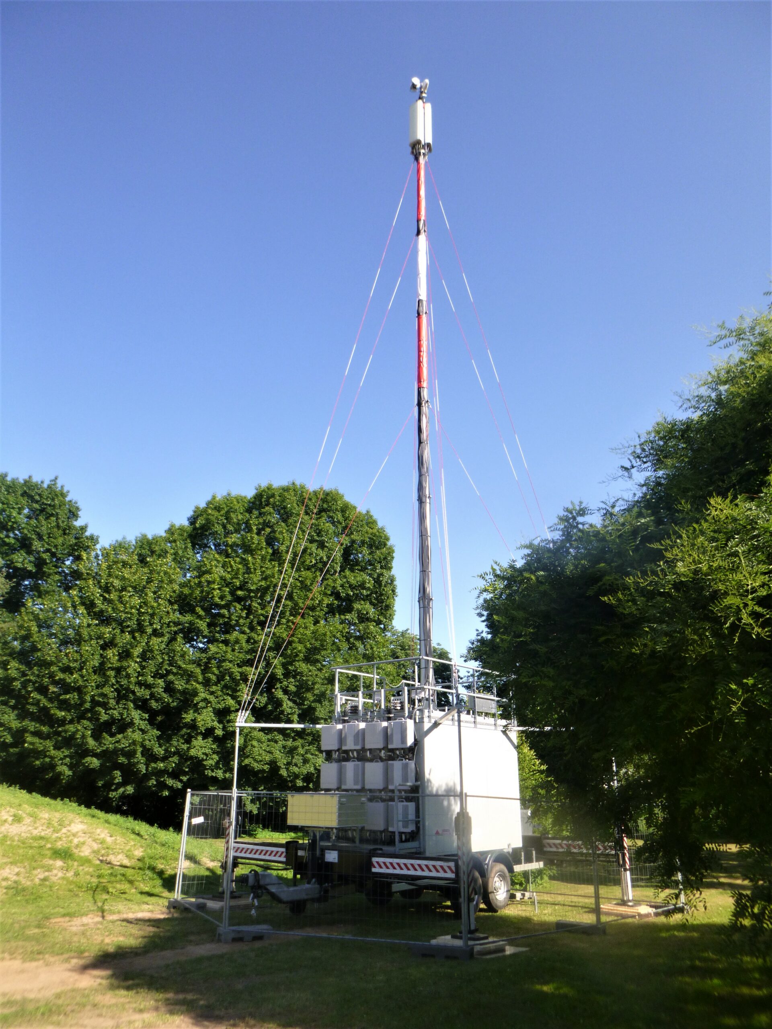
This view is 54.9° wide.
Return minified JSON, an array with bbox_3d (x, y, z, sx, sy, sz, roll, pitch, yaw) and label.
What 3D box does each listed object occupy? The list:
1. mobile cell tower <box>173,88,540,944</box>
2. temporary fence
[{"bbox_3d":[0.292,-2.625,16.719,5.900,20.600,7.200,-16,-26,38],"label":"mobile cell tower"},{"bbox_3d":[0.496,6.302,13.975,7.200,2.150,8.700,-16,-26,38],"label":"temporary fence"}]

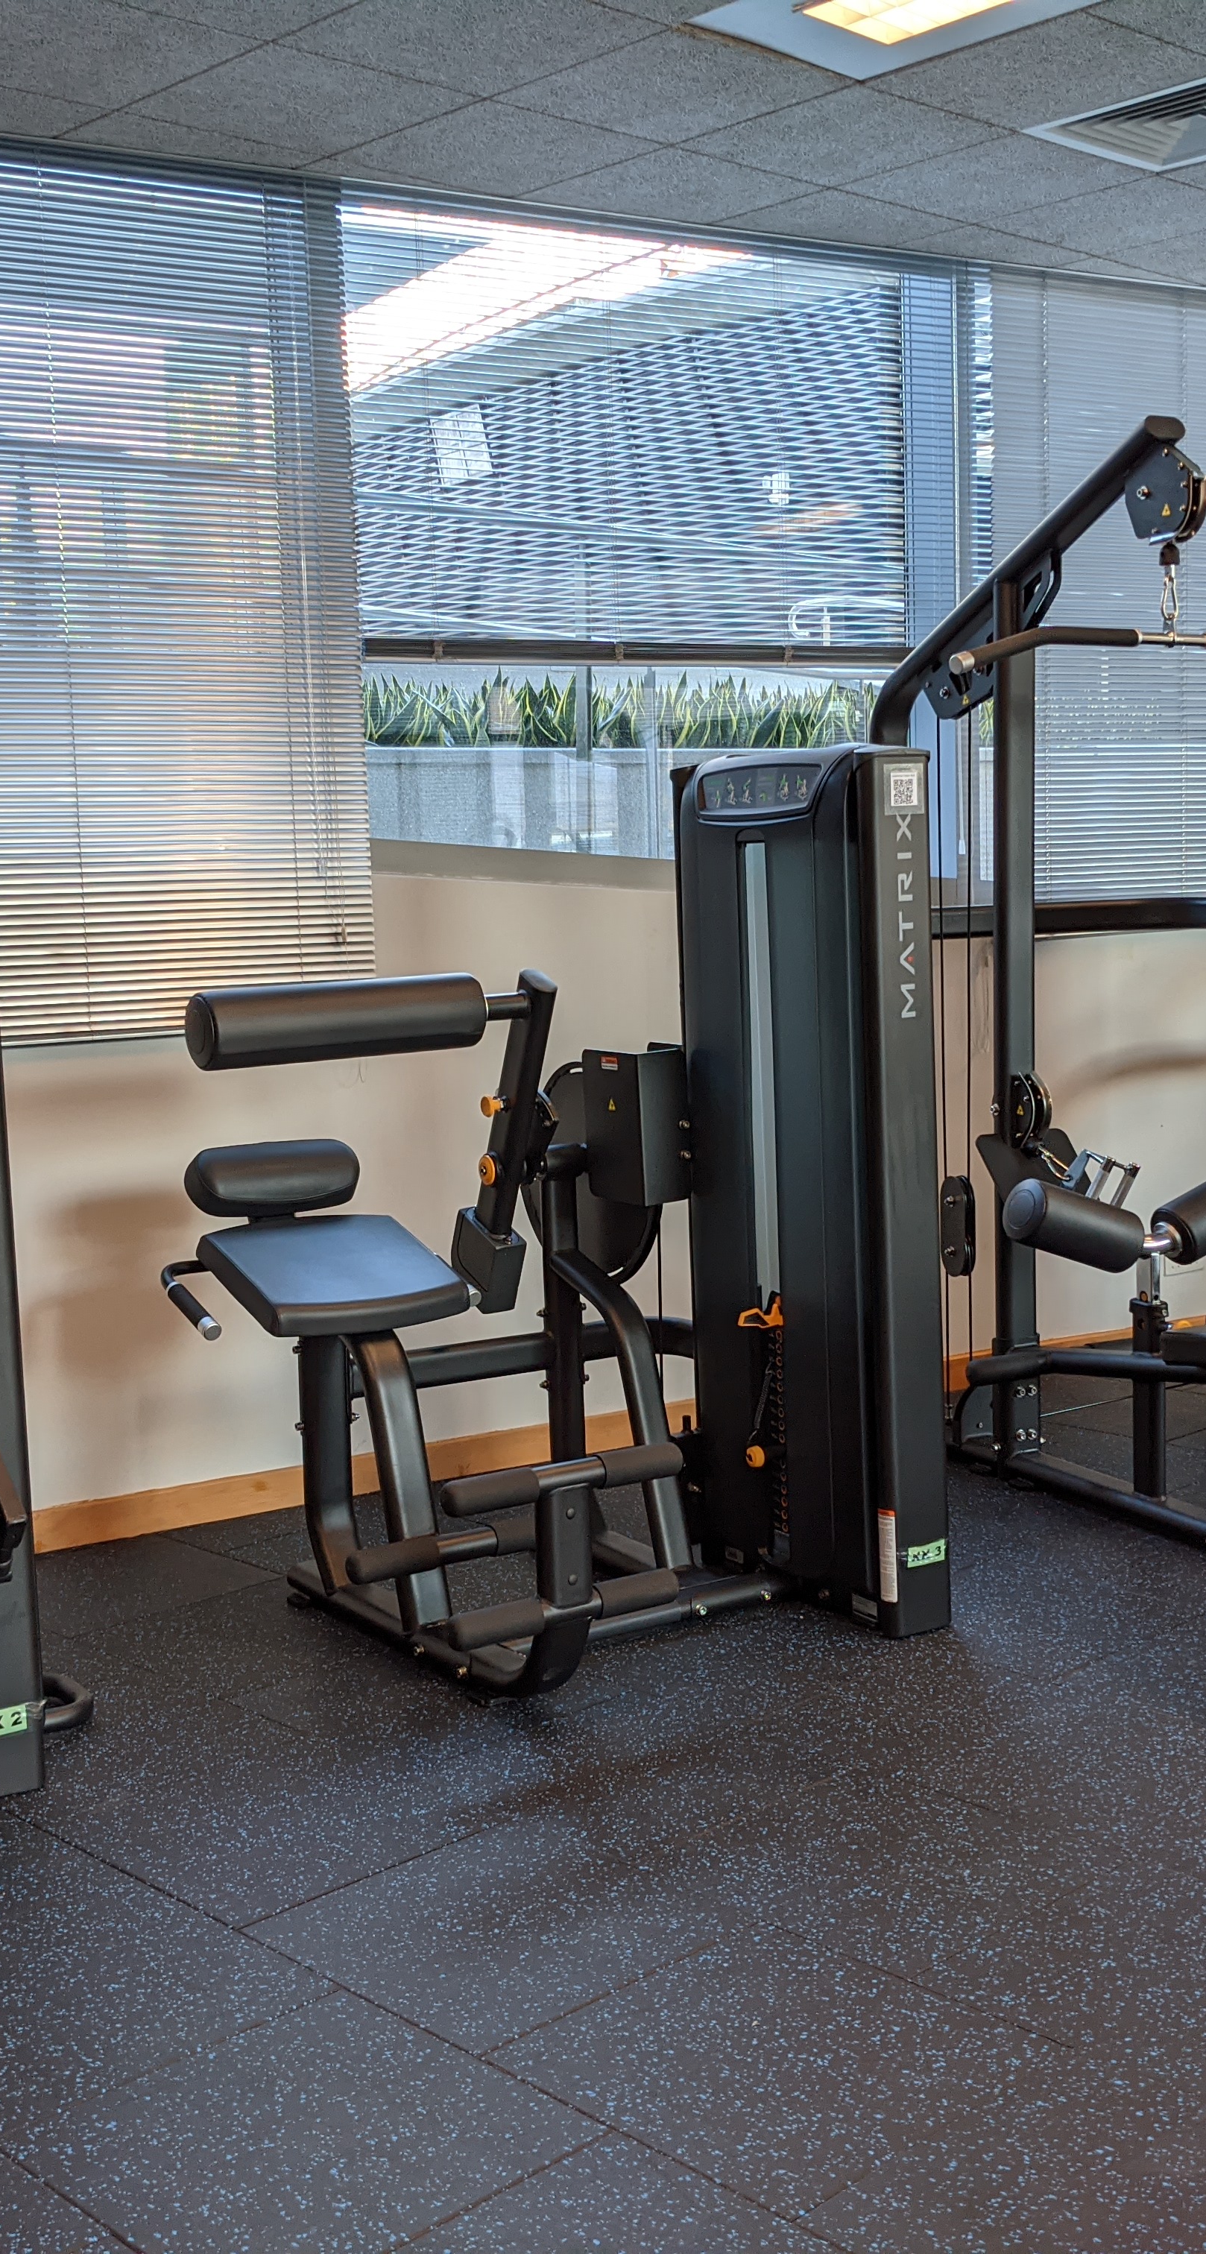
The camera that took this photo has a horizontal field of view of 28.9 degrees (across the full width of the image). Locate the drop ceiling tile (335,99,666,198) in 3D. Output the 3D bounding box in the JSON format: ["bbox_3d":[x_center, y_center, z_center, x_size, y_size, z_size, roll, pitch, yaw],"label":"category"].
[{"bbox_3d":[-0.215,-2.035,4.872,0.510,0.020,0.506,-8,9,-43],"label":"drop ceiling tile"}]

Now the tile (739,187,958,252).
[{"bbox_3d":[0.563,-2.140,5.531,0.510,0.020,0.377,-8,9,-43],"label":"tile"}]

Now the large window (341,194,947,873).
[{"bbox_3d":[0.167,-1.391,5.655,1.708,1.438,0.100,-6,8,-29],"label":"large window"}]

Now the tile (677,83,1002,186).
[{"bbox_3d":[0.501,-2.058,4.863,0.510,0.020,0.510,-8,9,-43],"label":"tile"}]

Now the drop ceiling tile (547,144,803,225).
[{"bbox_3d":[0.167,-2.087,5.207,0.510,0.020,0.466,-8,9,-43],"label":"drop ceiling tile"}]

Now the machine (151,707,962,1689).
[{"bbox_3d":[-0.160,0.136,4.373,1.150,1.590,1.100,-6,8,-31],"label":"machine"}]

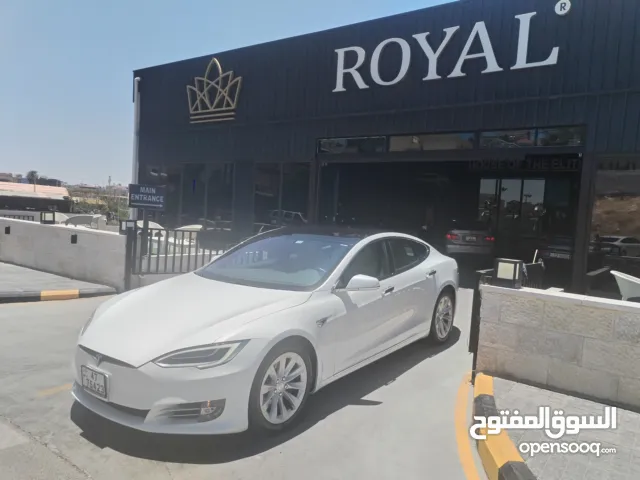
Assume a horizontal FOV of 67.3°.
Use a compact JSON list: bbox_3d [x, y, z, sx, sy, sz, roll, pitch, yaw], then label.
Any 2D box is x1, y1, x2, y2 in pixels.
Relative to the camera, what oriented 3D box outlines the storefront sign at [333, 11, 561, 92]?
[{"bbox_3d":[2.499,-4.198,10.914,5.392,1.130,0.120,6,5,36],"label":"storefront sign"}]

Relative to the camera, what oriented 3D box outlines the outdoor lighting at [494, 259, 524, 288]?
[{"bbox_3d":[1.781,0.317,4.542,0.210,0.260,0.210,6,5,36],"label":"outdoor lighting"}]

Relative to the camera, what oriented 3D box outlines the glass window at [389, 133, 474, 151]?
[{"bbox_3d":[2.529,-2.252,11.062,2.080,0.389,0.080,6,5,36],"label":"glass window"}]

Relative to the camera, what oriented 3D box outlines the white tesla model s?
[{"bbox_3d":[-0.068,0.563,5.268,2.020,1.440,4.970,5,6,36],"label":"white tesla model s"}]

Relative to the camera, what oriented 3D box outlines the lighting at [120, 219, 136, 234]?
[{"bbox_3d":[-3.243,-0.208,8.150,0.210,0.250,0.210,7,5,37],"label":"lighting"}]

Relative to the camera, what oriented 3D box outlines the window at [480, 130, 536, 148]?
[{"bbox_3d":[3.918,-2.098,10.036,1.136,0.379,0.080,6,5,36],"label":"window"}]

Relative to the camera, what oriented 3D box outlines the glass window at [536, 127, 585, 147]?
[{"bbox_3d":[4.720,-2.012,9.442,0.850,0.387,0.080,6,5,36],"label":"glass window"}]

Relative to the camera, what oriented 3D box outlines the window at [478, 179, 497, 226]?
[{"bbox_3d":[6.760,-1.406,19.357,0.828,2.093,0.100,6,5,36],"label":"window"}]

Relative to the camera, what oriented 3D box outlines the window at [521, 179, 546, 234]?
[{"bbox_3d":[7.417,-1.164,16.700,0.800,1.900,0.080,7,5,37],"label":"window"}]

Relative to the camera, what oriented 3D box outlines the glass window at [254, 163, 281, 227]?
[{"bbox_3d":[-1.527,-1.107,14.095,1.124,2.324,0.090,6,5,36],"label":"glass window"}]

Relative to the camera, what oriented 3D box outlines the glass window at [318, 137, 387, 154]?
[{"bbox_3d":[0.822,-2.438,12.324,2.069,0.403,0.080,6,5,36],"label":"glass window"}]

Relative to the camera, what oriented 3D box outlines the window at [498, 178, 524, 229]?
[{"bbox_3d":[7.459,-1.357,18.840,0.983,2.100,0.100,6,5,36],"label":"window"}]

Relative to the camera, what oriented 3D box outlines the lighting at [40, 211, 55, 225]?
[{"bbox_3d":[-5.707,-0.472,10.079,0.210,0.260,0.210,6,5,36],"label":"lighting"}]

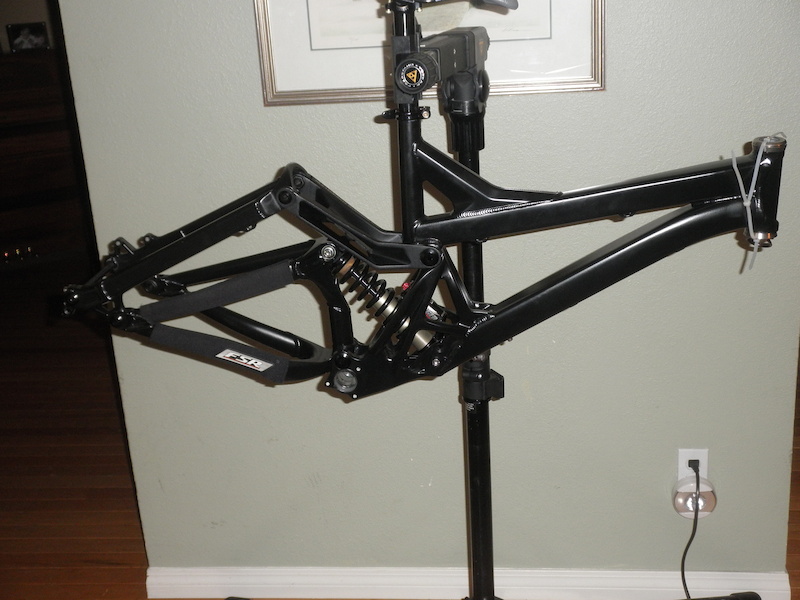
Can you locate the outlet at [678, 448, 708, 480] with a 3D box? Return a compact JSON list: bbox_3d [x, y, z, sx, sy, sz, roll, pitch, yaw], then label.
[{"bbox_3d":[0.724,0.423,2.508,0.070,0.114,0.009,-1,19,7],"label":"outlet"}]

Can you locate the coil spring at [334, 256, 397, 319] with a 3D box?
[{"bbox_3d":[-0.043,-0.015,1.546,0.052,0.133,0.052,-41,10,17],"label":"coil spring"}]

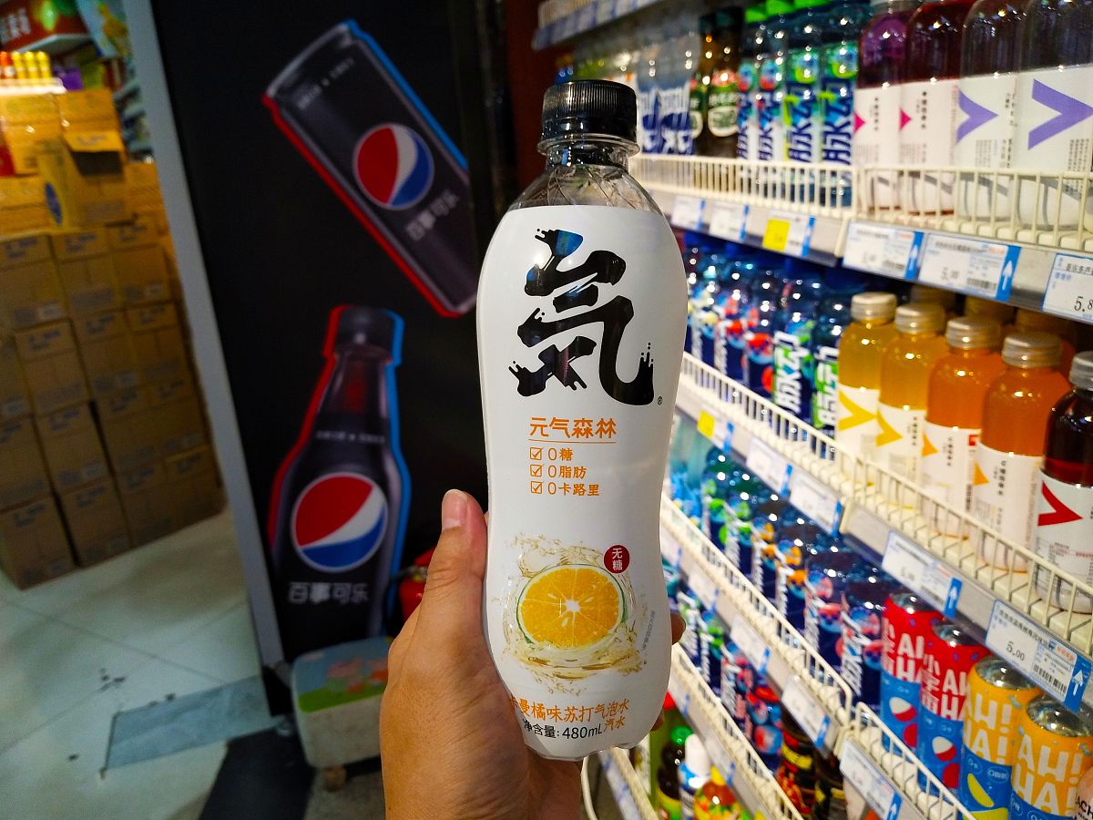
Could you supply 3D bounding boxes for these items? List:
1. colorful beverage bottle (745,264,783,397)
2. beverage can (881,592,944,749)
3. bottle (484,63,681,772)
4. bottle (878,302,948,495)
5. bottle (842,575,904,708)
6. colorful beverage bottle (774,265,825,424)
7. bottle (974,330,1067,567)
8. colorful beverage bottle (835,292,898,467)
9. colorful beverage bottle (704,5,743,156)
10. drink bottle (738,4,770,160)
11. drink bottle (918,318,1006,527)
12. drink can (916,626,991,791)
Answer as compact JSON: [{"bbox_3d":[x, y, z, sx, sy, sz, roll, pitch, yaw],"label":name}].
[{"bbox_3d":[0.289,-0.086,1.085,0.067,0.197,0.067,-9,20,-14],"label":"colorful beverage bottle"},{"bbox_3d":[0.385,0.277,0.859,0.059,0.174,0.059,-3,19,1],"label":"beverage can"},{"bbox_3d":[0.013,0.004,0.275,0.067,0.213,0.067,1,7,5],"label":"bottle"},{"bbox_3d":[0.362,-0.003,0.804,0.067,0.193,0.067,-10,19,-11],"label":"bottle"},{"bbox_3d":[0.376,0.232,0.944,0.068,0.213,0.068,-10,19,-11],"label":"bottle"},{"bbox_3d":[0.311,-0.063,1.016,0.067,0.197,0.067,-9,20,-14],"label":"colorful beverage bottle"},{"bbox_3d":[0.406,0.039,0.707,0.063,0.201,0.063,-9,20,-14],"label":"bottle"},{"bbox_3d":[0.348,-0.022,0.889,0.063,0.201,0.063,-9,20,-14],"label":"colorful beverage bottle"},{"bbox_3d":[0.241,-0.399,1.056,0.067,0.216,0.067,-10,19,-11],"label":"colorful beverage bottle"},{"bbox_3d":[0.261,-0.372,0.982,0.068,0.212,0.068,-10,19,-11],"label":"drink bottle"},{"bbox_3d":[0.379,0.016,0.741,0.067,0.193,0.067,-10,19,-11],"label":"drink bottle"},{"bbox_3d":[0.407,0.296,0.821,0.058,0.162,0.058,-6,18,2],"label":"drink can"}]

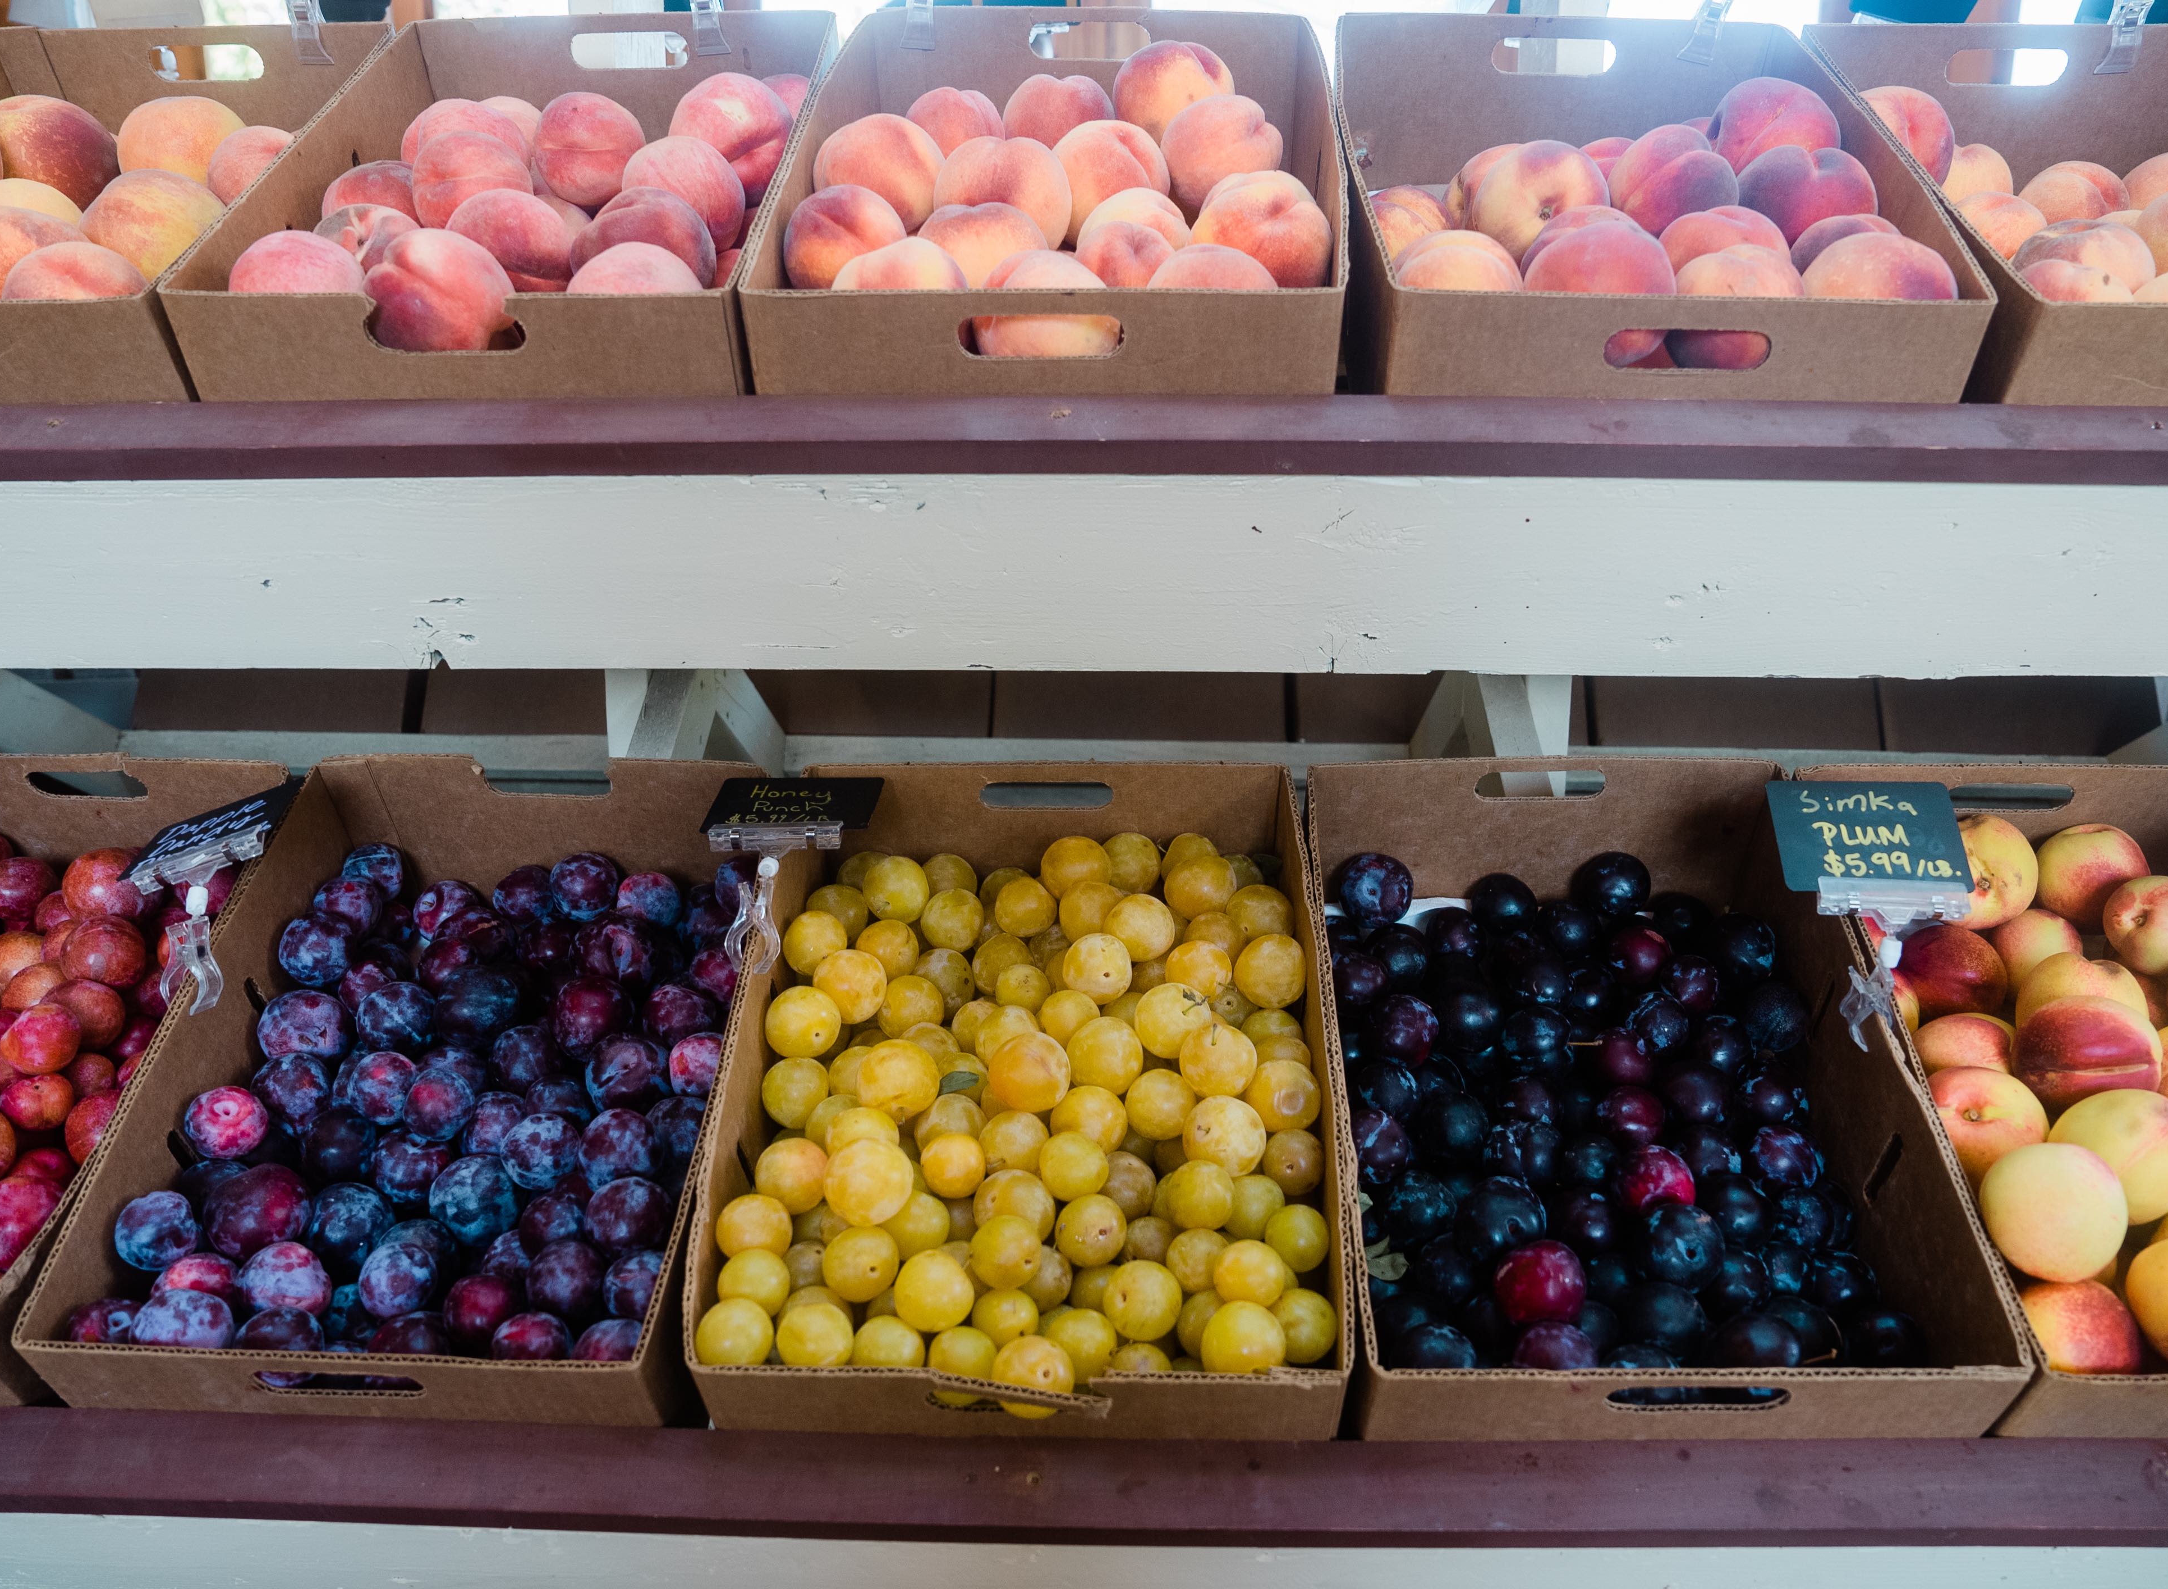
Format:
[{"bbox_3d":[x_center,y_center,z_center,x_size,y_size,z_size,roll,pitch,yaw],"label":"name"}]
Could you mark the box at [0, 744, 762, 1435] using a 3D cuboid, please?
[{"bbox_3d":[-0.356,0.167,0.942,0.304,0.126,0.405,0,45,2],"label":"box"}]

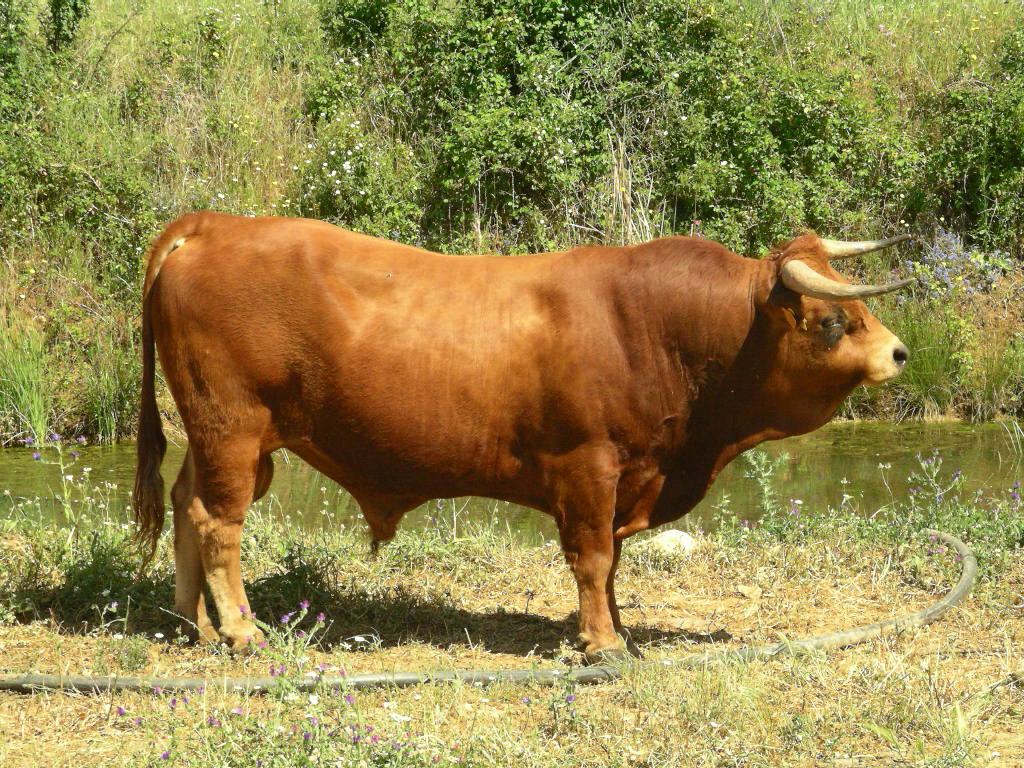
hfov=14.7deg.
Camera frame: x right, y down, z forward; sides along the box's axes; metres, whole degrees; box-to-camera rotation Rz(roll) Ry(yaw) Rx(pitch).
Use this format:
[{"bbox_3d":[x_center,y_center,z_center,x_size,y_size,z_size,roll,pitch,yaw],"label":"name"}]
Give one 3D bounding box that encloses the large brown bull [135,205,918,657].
[{"bbox_3d":[0.036,0.173,13.600,2.660,1.520,0.740,0,5,2],"label":"large brown bull"}]

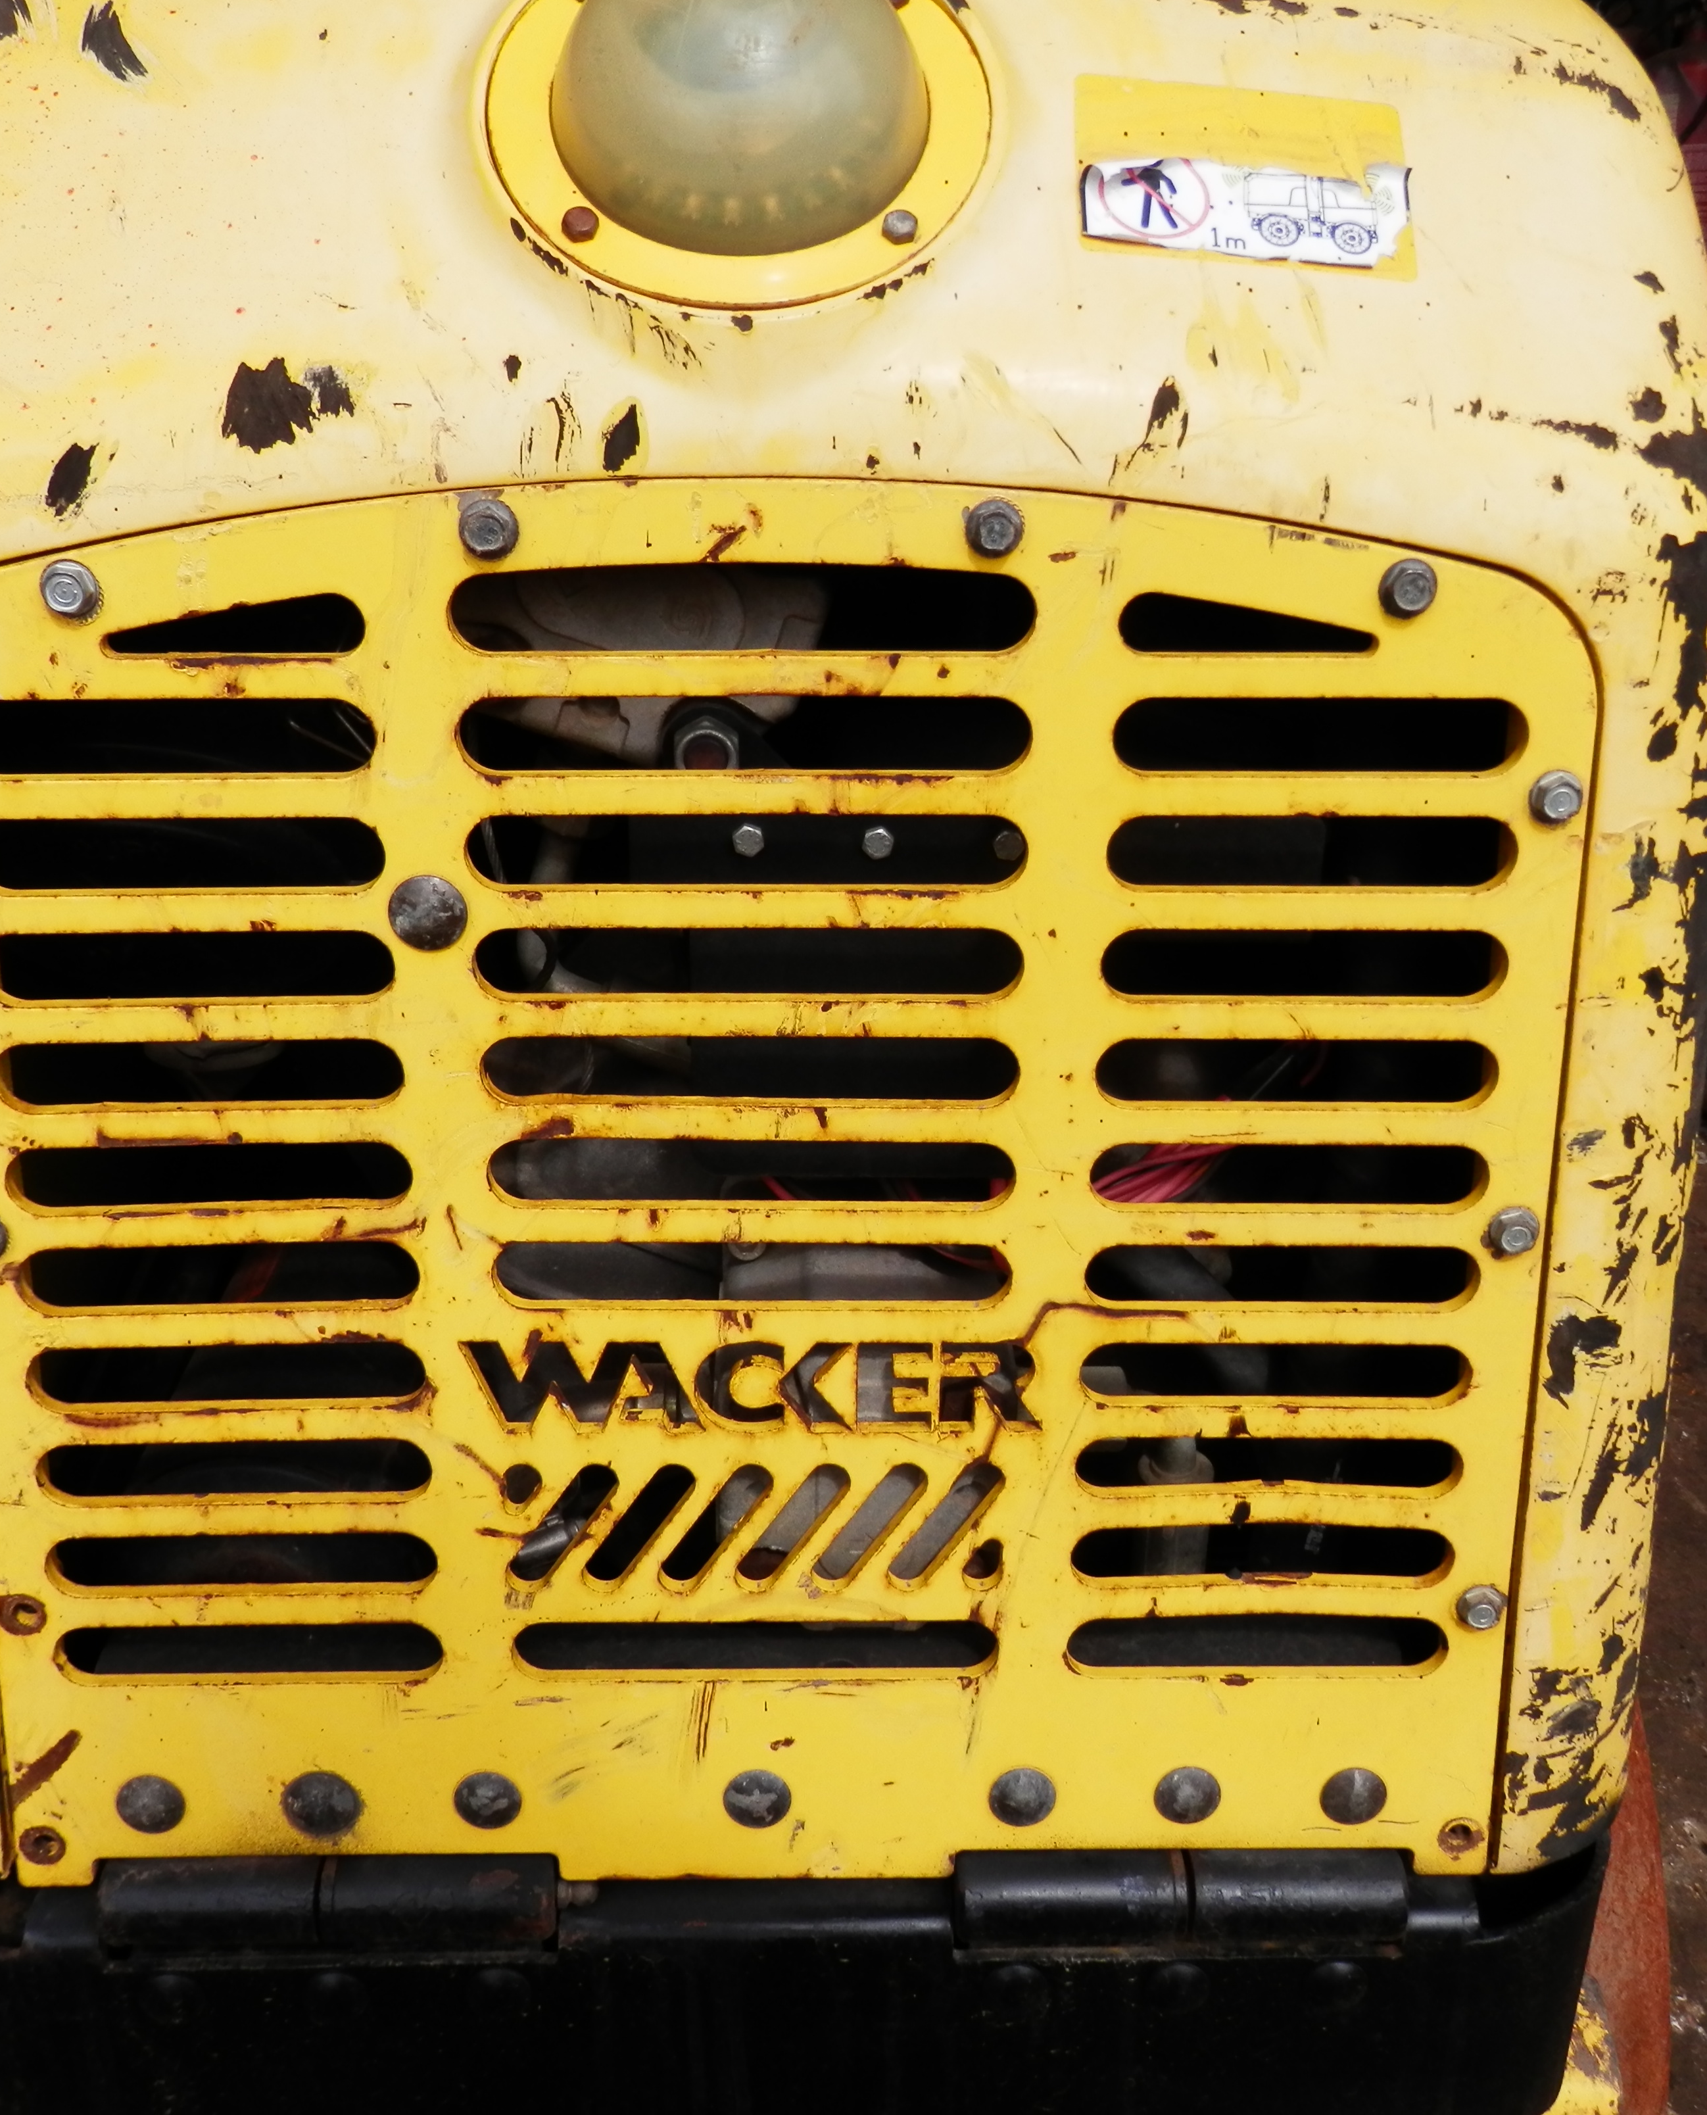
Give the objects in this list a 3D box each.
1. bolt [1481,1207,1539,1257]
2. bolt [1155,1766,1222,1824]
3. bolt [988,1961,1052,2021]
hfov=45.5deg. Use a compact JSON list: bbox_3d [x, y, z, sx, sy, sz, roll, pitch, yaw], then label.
[{"bbox_3d":[0.181,0.048,0.561,0.015,0.015,0.007,0,18,-1],"label":"bolt"},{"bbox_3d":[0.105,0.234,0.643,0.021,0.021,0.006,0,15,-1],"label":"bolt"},{"bbox_3d":[0.052,0.293,0.640,0.021,0.021,0.006,0,18,-1],"label":"bolt"}]

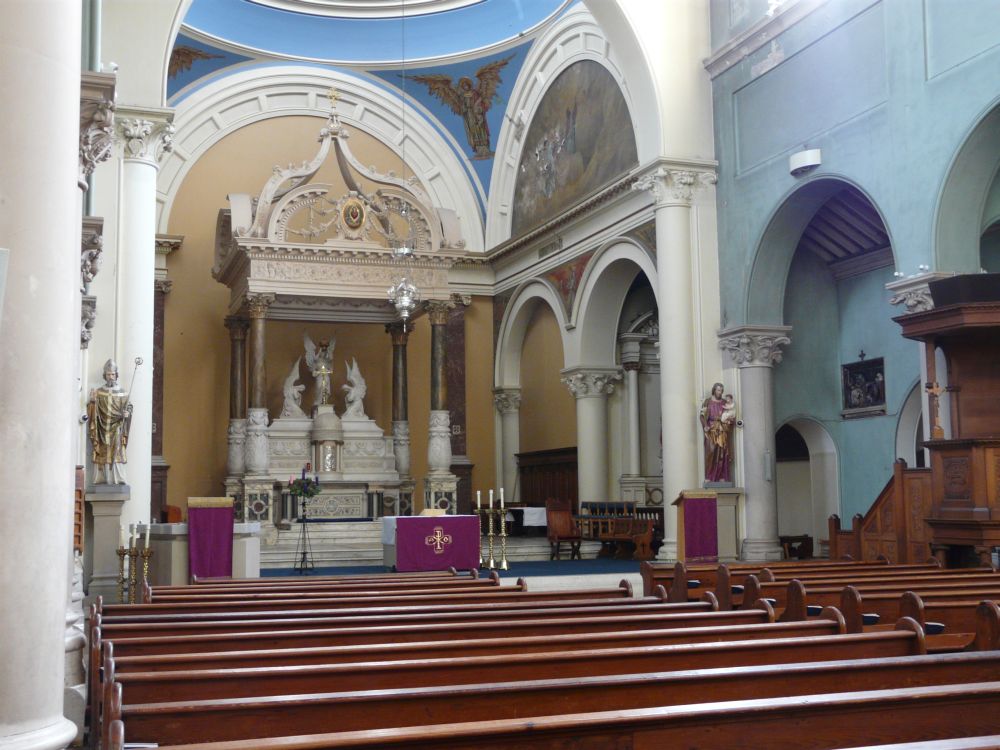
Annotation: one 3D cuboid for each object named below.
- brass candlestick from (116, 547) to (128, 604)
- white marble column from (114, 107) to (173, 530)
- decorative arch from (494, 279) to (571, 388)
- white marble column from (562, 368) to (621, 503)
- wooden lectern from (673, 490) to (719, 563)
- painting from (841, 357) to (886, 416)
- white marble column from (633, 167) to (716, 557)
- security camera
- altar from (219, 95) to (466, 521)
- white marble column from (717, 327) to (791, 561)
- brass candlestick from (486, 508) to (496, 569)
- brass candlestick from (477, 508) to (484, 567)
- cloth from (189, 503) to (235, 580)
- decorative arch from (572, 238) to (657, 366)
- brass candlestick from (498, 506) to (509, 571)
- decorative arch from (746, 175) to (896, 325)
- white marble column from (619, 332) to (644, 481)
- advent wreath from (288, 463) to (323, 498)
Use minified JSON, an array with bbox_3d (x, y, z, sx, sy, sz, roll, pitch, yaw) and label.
[{"bbox_3d":[-5.216,2.902,15.969,0.190,1.060,0.190,2,-6,-19],"label":"brass candlestick"},{"bbox_3d":[-5.986,-0.542,18.990,1.000,7.640,1.000,2,-6,-19],"label":"white marble column"},{"bbox_3d":[1.106,-1.209,30.594,0.800,2.700,5.400,2,-6,-19],"label":"decorative arch"},{"bbox_3d":[2.173,1.697,27.284,1.020,3.650,1.020,2,-6,-19],"label":"white marble column"},{"bbox_3d":[3.625,2.827,21.454,0.700,1.300,0.460,2,-6,-19],"label":"wooden lectern"},{"bbox_3d":[7.099,0.247,22.623,0.120,1.020,1.350,2,-6,-19],"label":"painting"},{"bbox_3d":[3.478,-0.322,22.672,1.080,7.800,1.080,2,-6,-19],"label":"white marble column"},{"bbox_3d":[5.126,-3.578,19.538,0.270,0.310,0.500,2,-6,-19],"label":"security camera"},{"bbox_3d":[-4.085,-1.863,28.477,5.300,10.660,5.300,2,-6,-19],"label":"altar"},{"bbox_3d":[4.965,1.345,22.325,1.020,4.400,1.020,2,-6,-19],"label":"white marble column"},{"bbox_3d":[-0.129,2.828,20.001,0.190,1.060,0.190,2,-6,-19],"label":"brass candlestick"},{"bbox_3d":[-0.339,2.908,20.718,0.190,1.050,0.190,0,-6,0],"label":"brass candlestick"},{"bbox_3d":[-4.218,2.477,16.897,0.650,1.060,0.070,2,-6,-19],"label":"cloth"},{"bbox_3d":[2.845,-1.703,25.453,0.800,2.700,5.100,2,-6,-19],"label":"decorative arch"},{"bbox_3d":[0.044,2.829,19.830,0.170,1.030,0.170,2,-6,-19],"label":"brass candlestick"},{"bbox_3d":[5.579,-2.239,19.589,0.800,2.170,4.300,2,-6,-19],"label":"decorative arch"},{"bbox_3d":[3.222,0.750,27.788,0.450,3.300,0.450,2,-6,-19],"label":"white marble column"},{"bbox_3d":[-3.358,1.851,19.981,0.570,0.540,0.570,2,-6,-19],"label":"advent wreath"}]

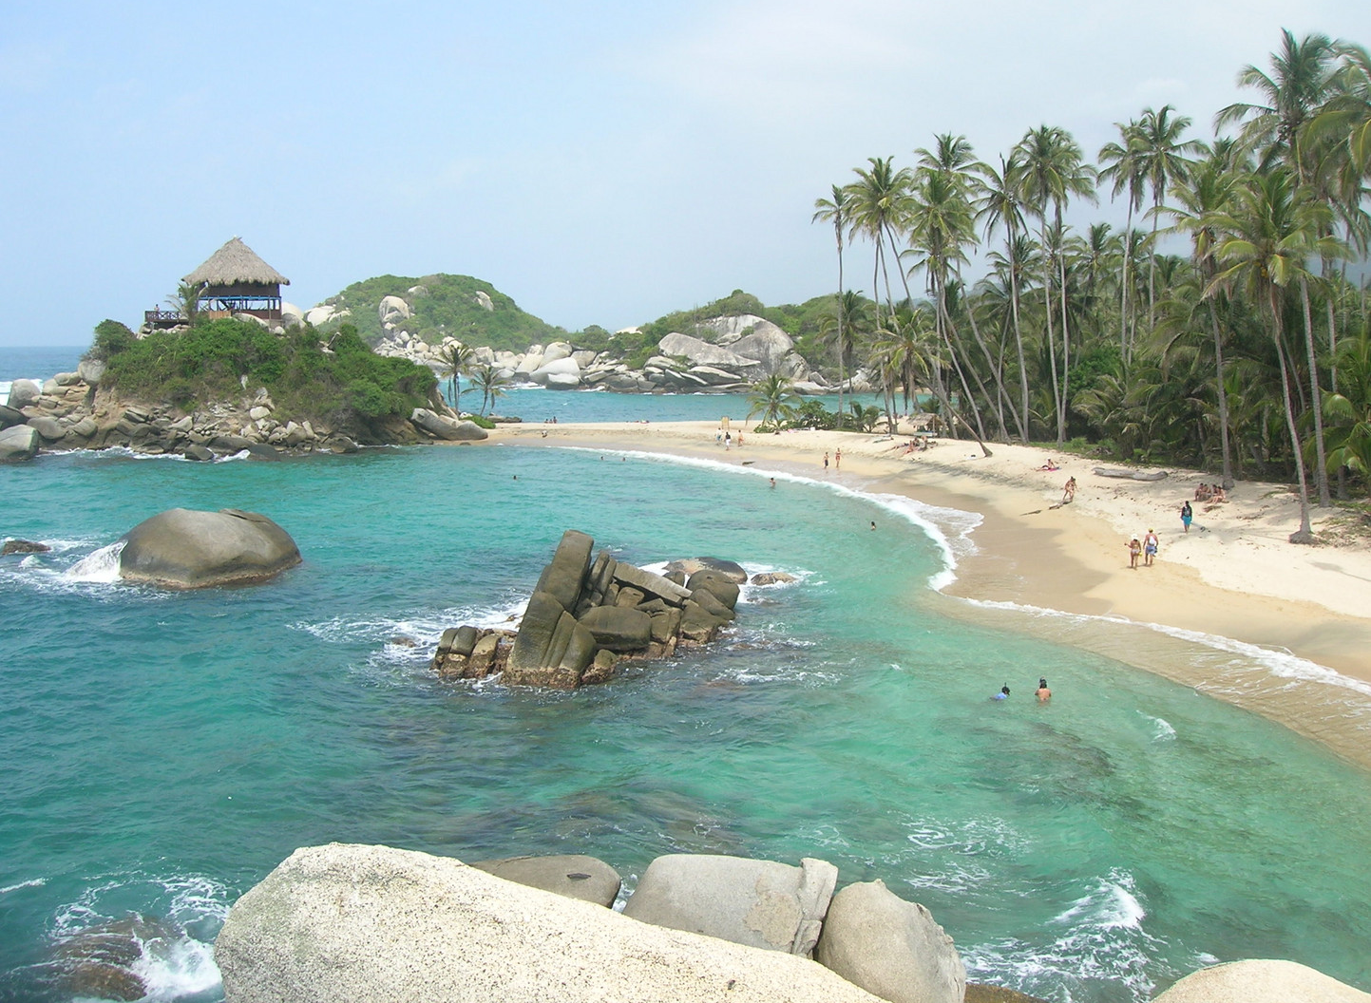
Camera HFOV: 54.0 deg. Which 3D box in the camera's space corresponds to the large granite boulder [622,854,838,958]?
[{"bbox_3d":[0.700,6.900,21.800,3.500,2.100,2.500,0,7,0],"label":"large granite boulder"}]

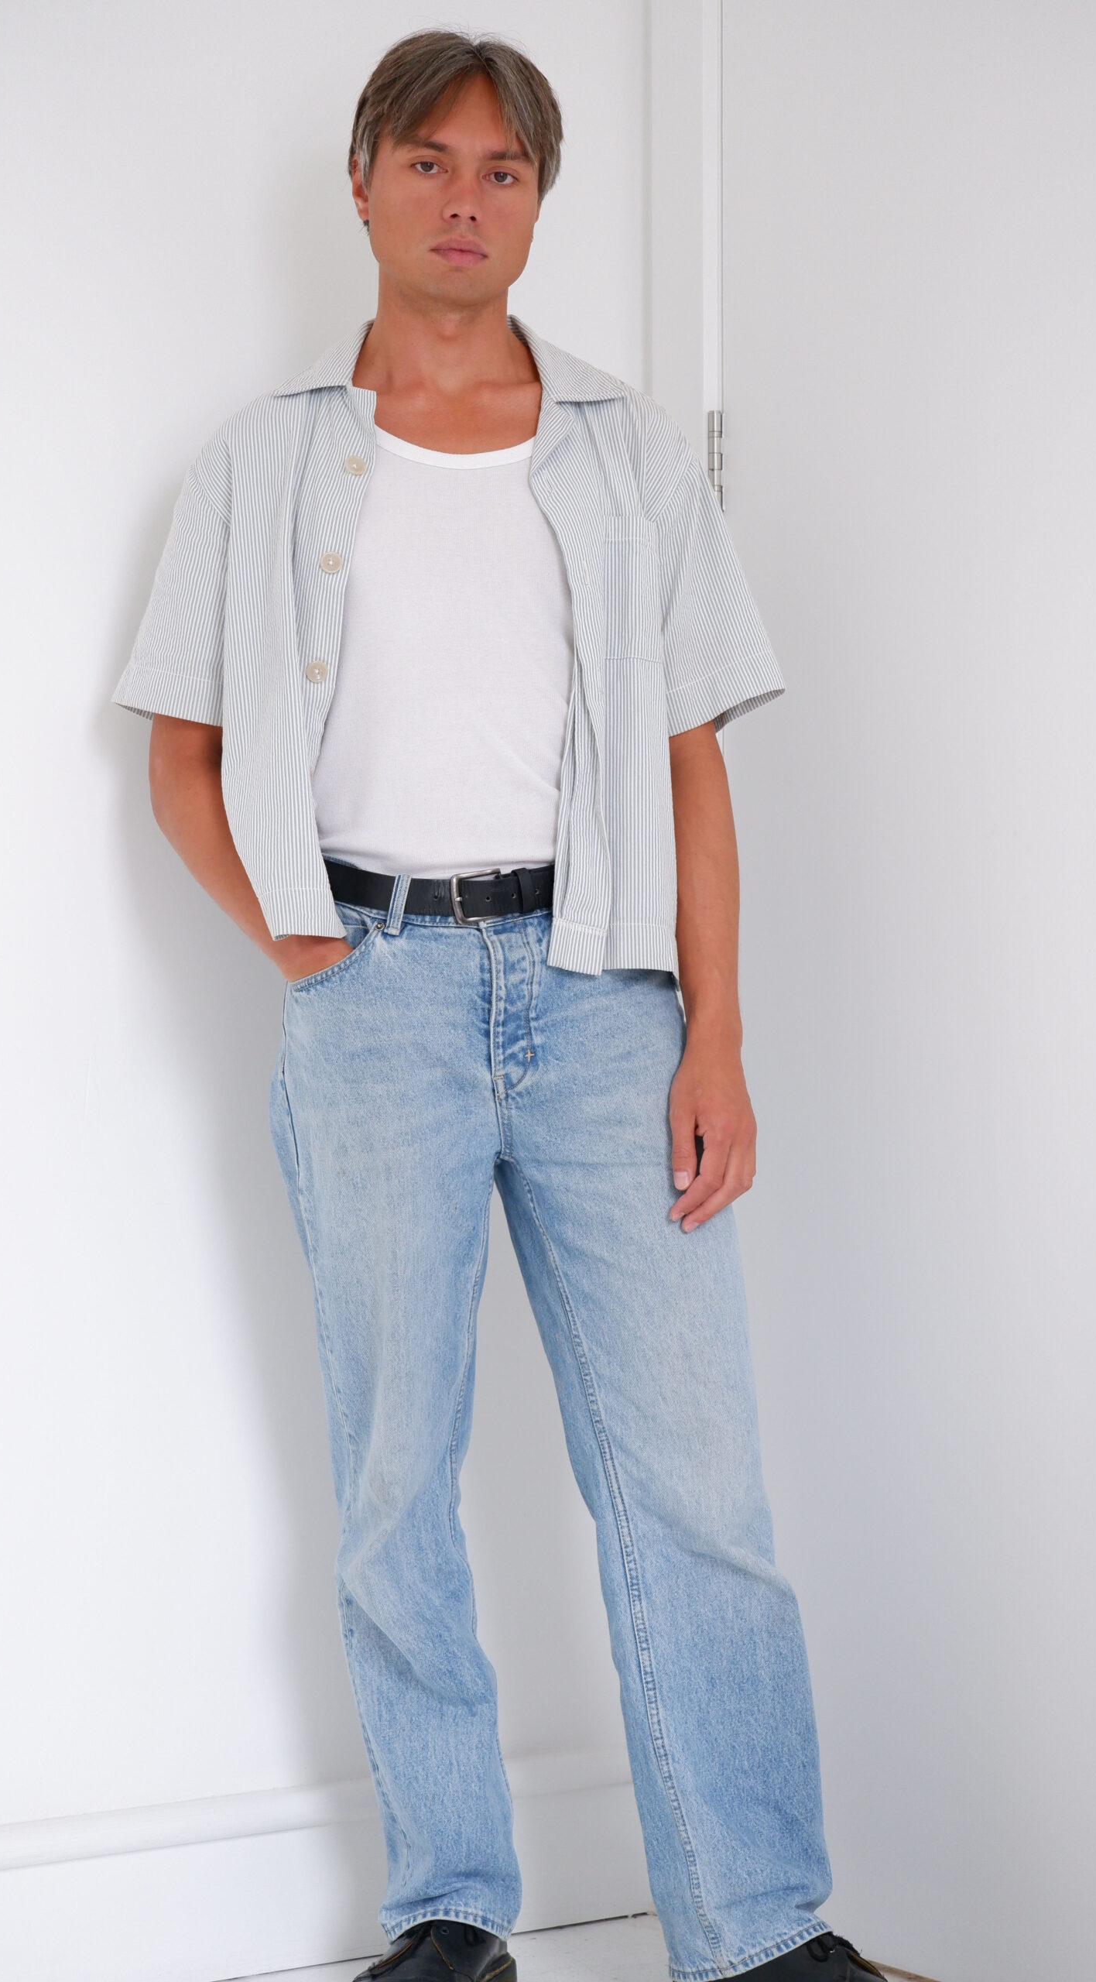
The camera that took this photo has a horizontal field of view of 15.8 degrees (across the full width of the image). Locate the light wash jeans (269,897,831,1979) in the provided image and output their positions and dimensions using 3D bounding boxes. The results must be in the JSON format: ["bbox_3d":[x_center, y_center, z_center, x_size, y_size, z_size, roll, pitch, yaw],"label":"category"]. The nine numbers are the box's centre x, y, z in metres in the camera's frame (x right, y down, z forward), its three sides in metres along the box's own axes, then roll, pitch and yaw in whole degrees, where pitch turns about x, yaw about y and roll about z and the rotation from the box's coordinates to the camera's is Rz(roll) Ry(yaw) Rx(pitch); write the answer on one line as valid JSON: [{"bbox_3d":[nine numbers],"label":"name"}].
[{"bbox_3d":[0.001,0.399,3.560,0.485,0.955,0.350,0,0,-6],"label":"light wash jeans"}]

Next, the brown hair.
[{"bbox_3d":[-0.083,-0.782,3.560,0.188,0.175,0.225,5,0,-8],"label":"brown hair"}]

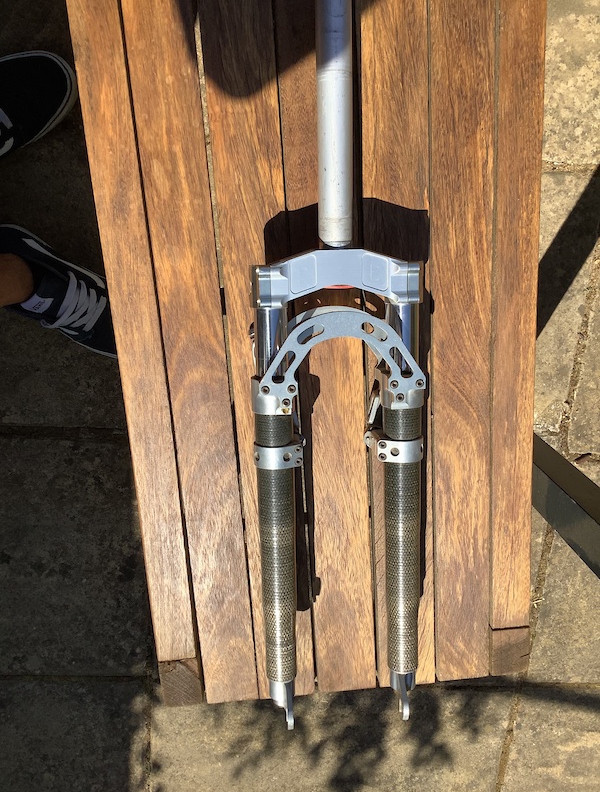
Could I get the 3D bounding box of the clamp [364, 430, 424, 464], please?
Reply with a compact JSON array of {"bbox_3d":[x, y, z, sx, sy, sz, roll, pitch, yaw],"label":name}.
[{"bbox_3d":[0.085,0.044,0.635,0.048,0.044,0.020,-1,100,-4],"label":"clamp"}]

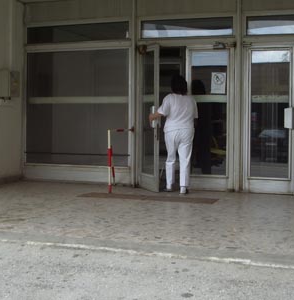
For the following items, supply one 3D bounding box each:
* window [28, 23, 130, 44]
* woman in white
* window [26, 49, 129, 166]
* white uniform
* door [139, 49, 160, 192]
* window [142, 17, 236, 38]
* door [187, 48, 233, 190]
[{"bbox_3d":[-1.073,-1.775,9.504,1.751,0.267,0.070,2,4,21],"label":"window"},{"bbox_3d":[0.394,-0.226,8.694,0.580,1.633,0.460,1,4,12],"label":"woman in white"},{"bbox_3d":[-1.090,-0.634,9.581,1.783,1.772,0.070,2,4,21],"label":"window"},{"bbox_3d":[0.435,-0.132,8.683,0.500,1.317,0.360,1,4,12],"label":"white uniform"},{"bbox_3d":[0.040,-0.439,8.919,0.060,2.027,0.631,-1,4,-25],"label":"door"},{"bbox_3d":[0.561,-1.728,8.869,1.377,0.263,0.070,2,4,21],"label":"window"},{"bbox_3d":[0.889,-0.424,8.821,0.679,2.027,0.060,2,4,21],"label":"door"}]

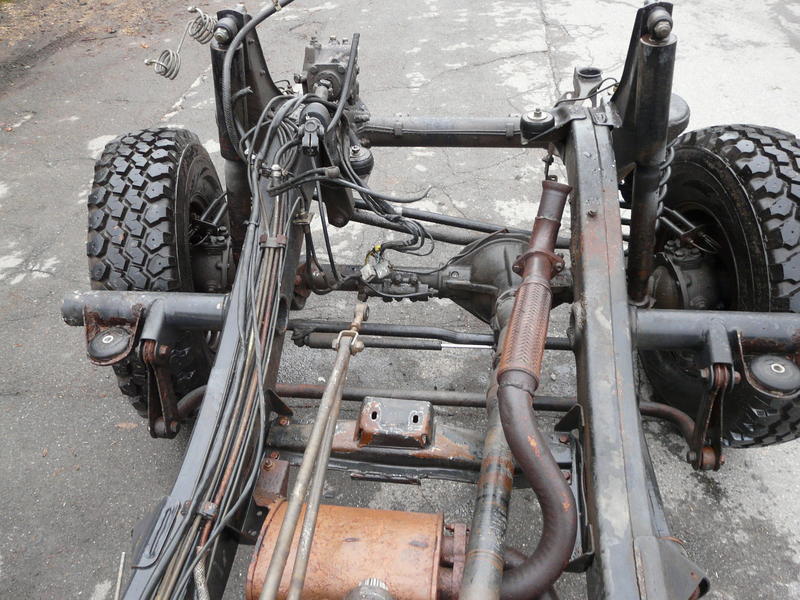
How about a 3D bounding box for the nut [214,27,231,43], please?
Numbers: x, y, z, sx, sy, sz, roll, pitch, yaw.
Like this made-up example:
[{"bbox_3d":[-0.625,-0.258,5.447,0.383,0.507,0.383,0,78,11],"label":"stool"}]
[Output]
[{"bbox_3d":[-0.362,-0.539,1.313,0.026,0.026,0.015,0,39,4],"label":"nut"}]

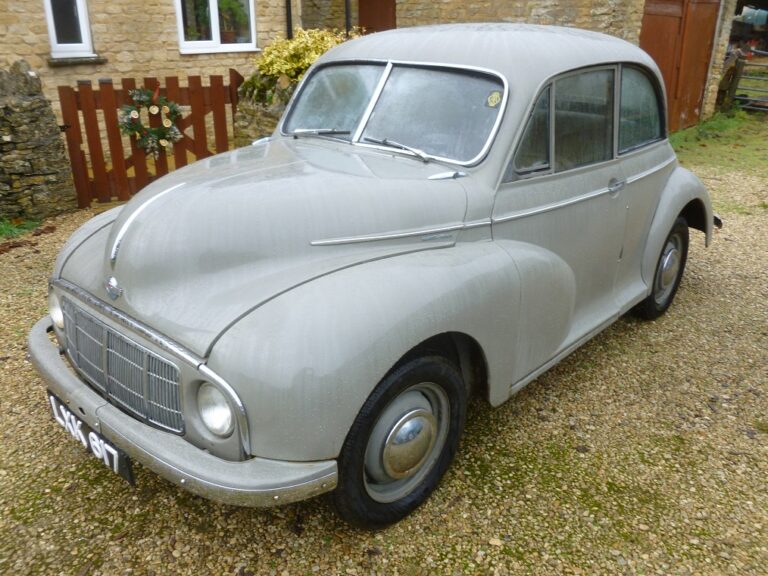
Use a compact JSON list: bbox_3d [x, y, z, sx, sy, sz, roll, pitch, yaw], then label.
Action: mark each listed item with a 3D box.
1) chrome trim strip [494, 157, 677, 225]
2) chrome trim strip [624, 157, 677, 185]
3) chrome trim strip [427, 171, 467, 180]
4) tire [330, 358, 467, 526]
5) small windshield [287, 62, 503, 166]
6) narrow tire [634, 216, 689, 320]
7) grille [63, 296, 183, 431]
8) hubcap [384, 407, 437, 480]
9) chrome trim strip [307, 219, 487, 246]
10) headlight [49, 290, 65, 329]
[{"bbox_3d":[0.967,-0.434,2.593,0.085,0.045,1.760,19,28,38],"label":"chrome trim strip"},{"bbox_3d":[1.274,-0.554,2.914,0.040,0.040,0.835,16,26,34],"label":"chrome trim strip"},{"bbox_3d":[0.204,-0.357,1.985,0.140,0.030,0.035,-11,24,-28],"label":"chrome trim strip"},{"bbox_3d":[0.048,0.453,1.875,0.140,0.588,0.588,21,29,41],"label":"tire"},{"bbox_3d":[-0.026,-0.688,2.352,1.080,0.360,0.105,19,-3,38],"label":"small windshield"},{"bbox_3d":[1.514,-0.114,3.392,0.140,0.588,0.588,19,28,38],"label":"narrow tire"},{"bbox_3d":[-0.797,0.207,1.802,0.700,0.240,0.070,19,28,38],"label":"grille"},{"bbox_3d":[0.086,0.465,1.840,0.050,0.228,0.228,21,29,41],"label":"hubcap"},{"bbox_3d":[0.075,-0.164,1.851,0.630,0.035,0.035,-11,24,-28],"label":"chrome trim strip"},{"bbox_3d":[-1.107,0.060,2.127,0.070,0.146,0.146,-19,29,-41],"label":"headlight"}]

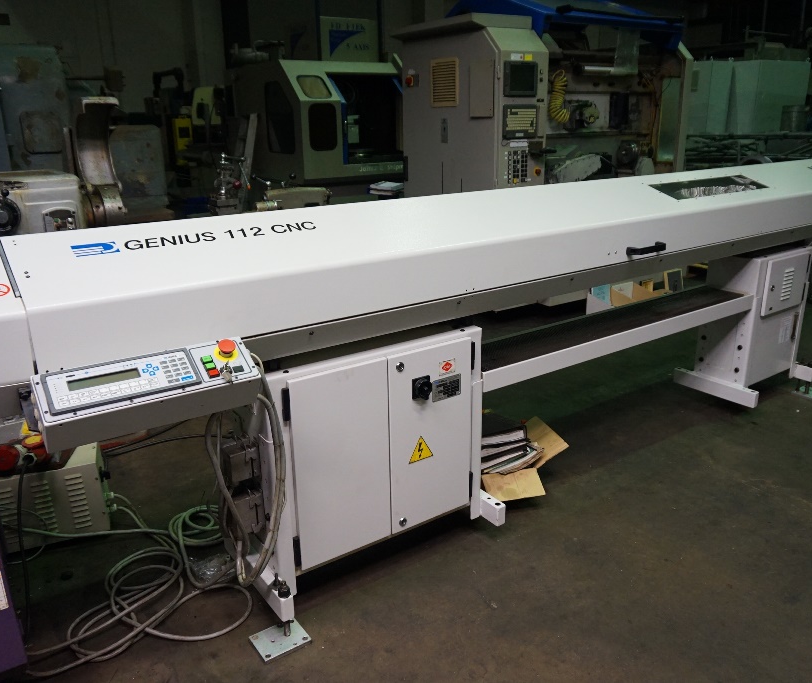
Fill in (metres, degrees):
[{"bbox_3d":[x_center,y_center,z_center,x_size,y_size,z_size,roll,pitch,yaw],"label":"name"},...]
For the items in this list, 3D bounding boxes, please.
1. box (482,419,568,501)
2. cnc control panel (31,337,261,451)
[{"bbox_3d":[0.463,0.527,2.918,0.407,0.219,0.427,-6,18,-16],"label":"box"},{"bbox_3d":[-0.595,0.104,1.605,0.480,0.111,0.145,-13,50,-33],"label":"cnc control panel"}]

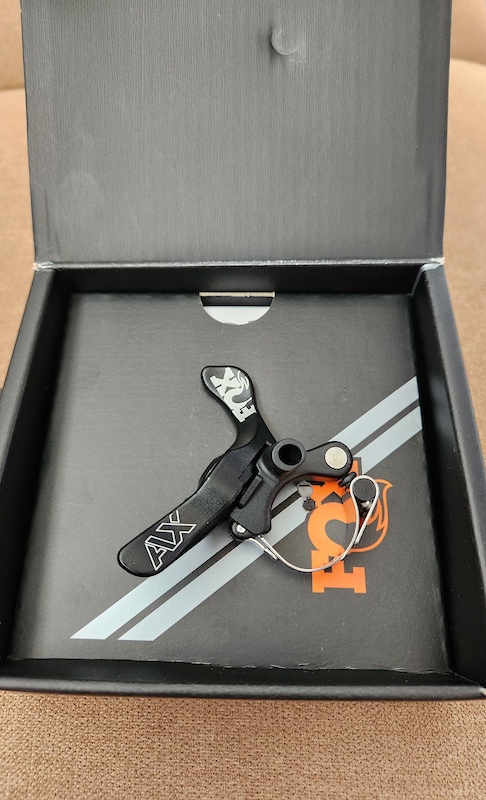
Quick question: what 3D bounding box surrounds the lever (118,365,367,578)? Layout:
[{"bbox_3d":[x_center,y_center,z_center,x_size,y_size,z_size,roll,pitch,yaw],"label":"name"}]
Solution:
[{"bbox_3d":[0.001,0.028,0.153,0.067,0.027,0.069,27,70,13],"label":"lever"}]

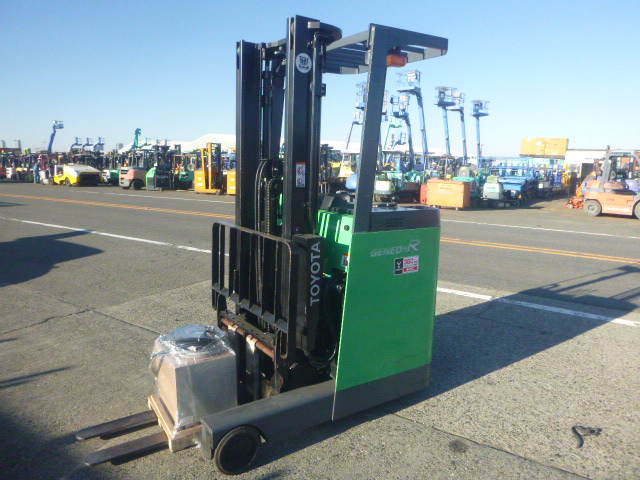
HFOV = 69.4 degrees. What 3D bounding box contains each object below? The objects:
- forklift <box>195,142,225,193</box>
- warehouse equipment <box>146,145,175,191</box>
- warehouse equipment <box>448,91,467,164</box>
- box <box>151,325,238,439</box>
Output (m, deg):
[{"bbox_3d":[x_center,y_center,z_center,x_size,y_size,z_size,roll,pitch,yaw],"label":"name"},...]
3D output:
[{"bbox_3d":[-5.169,-3.301,21.857,1.450,2.330,1.050,7,10,30],"label":"forklift"},{"bbox_3d":[-8.301,-3.745,24.080,1.400,2.330,1.050,8,11,34],"label":"warehouse equipment"},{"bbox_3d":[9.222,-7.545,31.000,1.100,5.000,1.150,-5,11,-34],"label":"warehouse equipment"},{"bbox_3d":[-0.716,0.767,2.676,0.355,0.444,0.393,-4,11,-33],"label":"box"}]

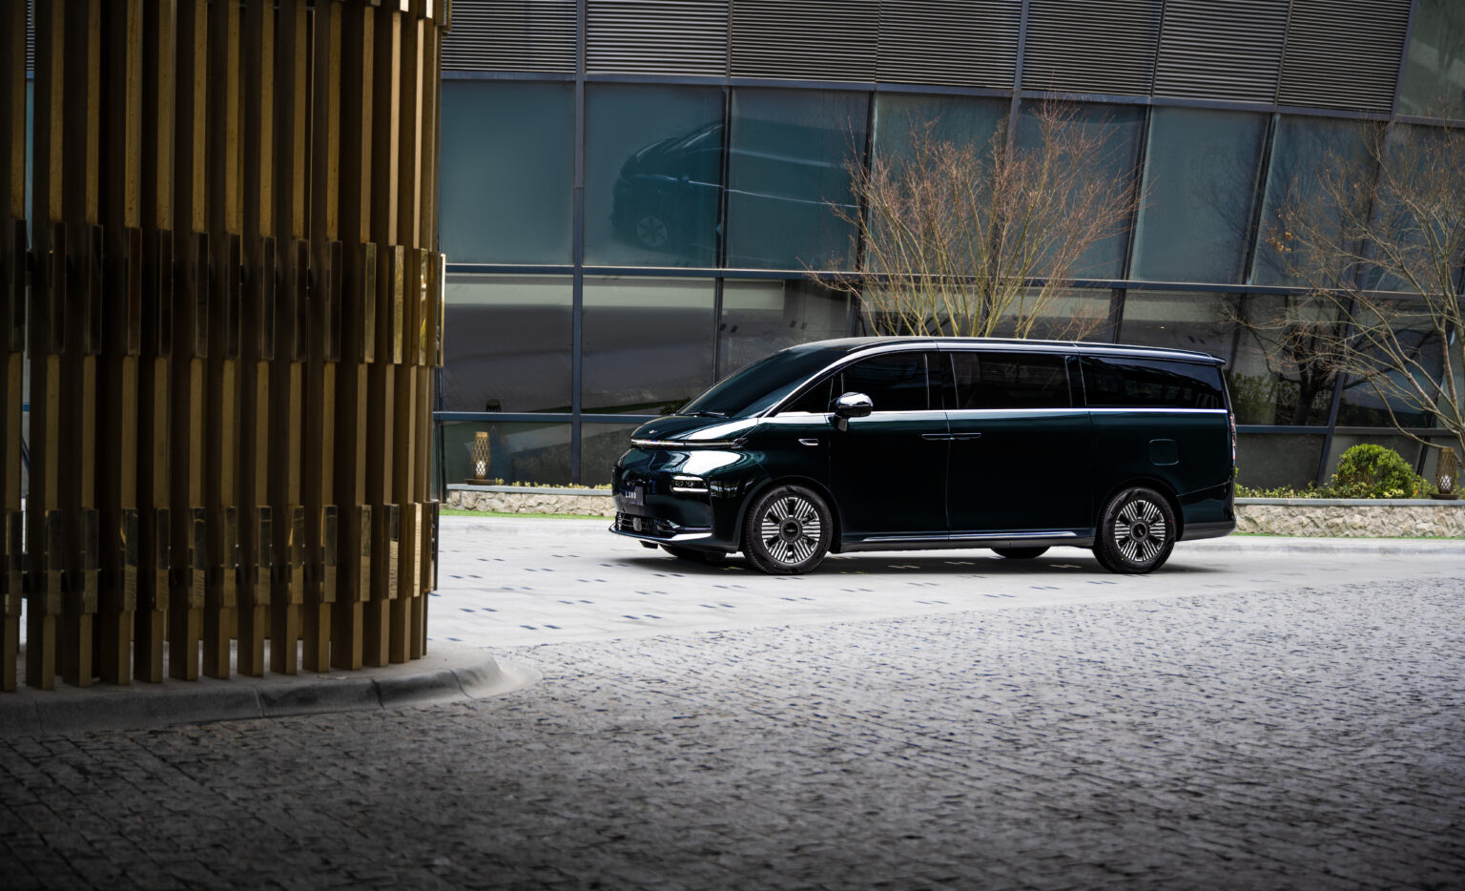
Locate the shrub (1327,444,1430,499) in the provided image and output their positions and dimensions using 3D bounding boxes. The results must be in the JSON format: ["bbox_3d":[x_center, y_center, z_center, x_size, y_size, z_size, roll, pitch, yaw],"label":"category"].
[{"bbox_3d":[7.523,0.321,25.200,1.050,0.720,0.980,1,0,0],"label":"shrub"}]

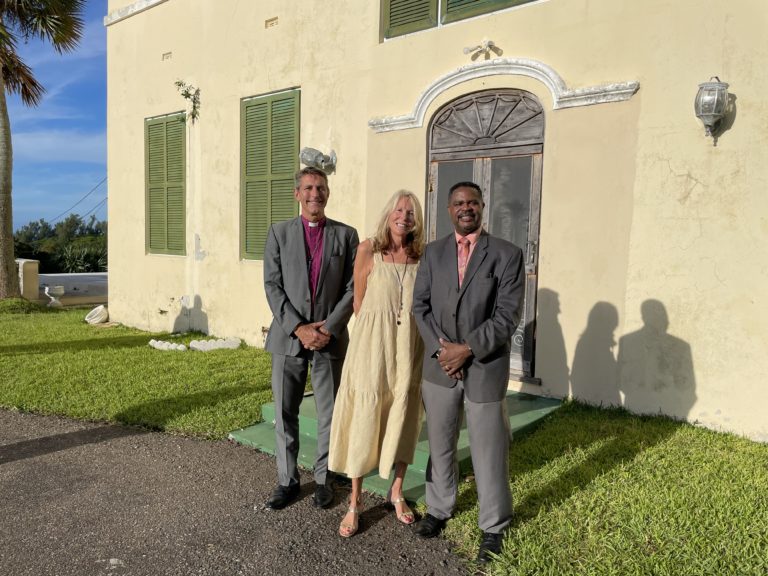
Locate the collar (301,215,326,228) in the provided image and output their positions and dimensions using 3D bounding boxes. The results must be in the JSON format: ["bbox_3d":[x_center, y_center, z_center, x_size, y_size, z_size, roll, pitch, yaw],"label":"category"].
[{"bbox_3d":[-0.380,-0.359,3.110,0.140,0.070,0.135,2,5,7],"label":"collar"}]

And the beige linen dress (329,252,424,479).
[{"bbox_3d":[-0.039,0.401,3.020,0.500,1.190,0.400,1,5,0],"label":"beige linen dress"}]

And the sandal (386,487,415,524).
[{"bbox_3d":[0.095,1.169,3.116,0.095,0.090,0.250,0,5,-15],"label":"sandal"}]

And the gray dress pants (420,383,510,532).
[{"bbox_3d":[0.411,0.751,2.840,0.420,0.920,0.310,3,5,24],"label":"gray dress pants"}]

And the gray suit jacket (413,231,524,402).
[{"bbox_3d":[0.407,0.137,2.780,0.530,0.820,0.340,3,5,24],"label":"gray suit jacket"}]

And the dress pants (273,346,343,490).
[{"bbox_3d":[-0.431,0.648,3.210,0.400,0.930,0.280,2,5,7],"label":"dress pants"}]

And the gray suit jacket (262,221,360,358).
[{"bbox_3d":[-0.392,-0.003,3.120,0.510,0.780,0.320,2,5,7],"label":"gray suit jacket"}]

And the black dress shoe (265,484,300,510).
[{"bbox_3d":[-0.541,1.132,3.257,0.110,0.110,0.300,4,5,27],"label":"black dress shoe"}]

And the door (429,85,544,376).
[{"bbox_3d":[0.822,-0.474,4.895,1.085,2.341,0.160,5,6,38],"label":"door"}]

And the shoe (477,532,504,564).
[{"bbox_3d":[0.516,1.197,2.772,0.110,0.110,0.300,4,5,25],"label":"shoe"}]

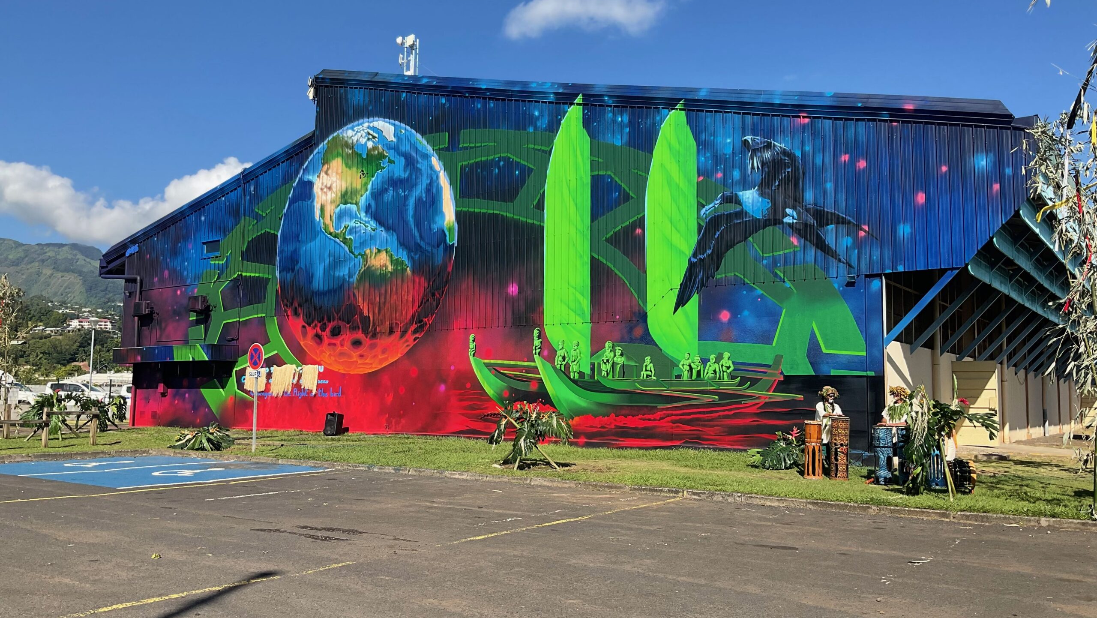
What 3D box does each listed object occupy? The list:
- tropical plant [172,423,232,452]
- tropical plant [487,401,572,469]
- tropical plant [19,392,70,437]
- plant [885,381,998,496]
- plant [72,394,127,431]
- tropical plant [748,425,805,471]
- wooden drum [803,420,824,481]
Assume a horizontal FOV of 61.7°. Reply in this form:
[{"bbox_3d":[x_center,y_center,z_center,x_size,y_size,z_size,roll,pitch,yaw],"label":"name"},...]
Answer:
[{"bbox_3d":[-8.918,3.277,23.700,1.586,0.655,1.350,3,-6,-20],"label":"tropical plant"},{"bbox_3d":[-0.391,2.655,19.500,1.764,1.444,1.400,1,-6,-1],"label":"tropical plant"},{"bbox_3d":[-14.487,3.076,26.600,1.564,1.372,1.500,4,-7,-28],"label":"tropical plant"},{"bbox_3d":[6.685,2.194,15.500,1.739,1.954,1.500,-2,-6,23],"label":"plant"},{"bbox_3d":[-15.037,3.461,30.800,1.783,1.213,1.500,3,-6,-26],"label":"plant"},{"bbox_3d":[4.808,2.892,19.200,1.251,0.900,1.000,-1,-6,14],"label":"tropical plant"},{"bbox_3d":[5.014,2.663,17.400,0.350,1.100,0.350,-1,-6,16],"label":"wooden drum"}]

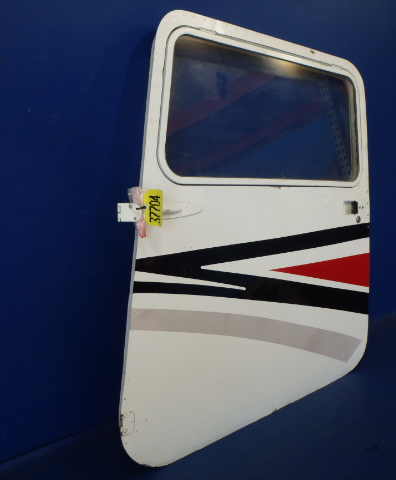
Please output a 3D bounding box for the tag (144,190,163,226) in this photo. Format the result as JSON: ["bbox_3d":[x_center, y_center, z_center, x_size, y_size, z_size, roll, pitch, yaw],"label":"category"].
[{"bbox_3d":[-0.096,-0.070,1.120,0.045,0.078,0.004,-5,6,-33],"label":"tag"}]

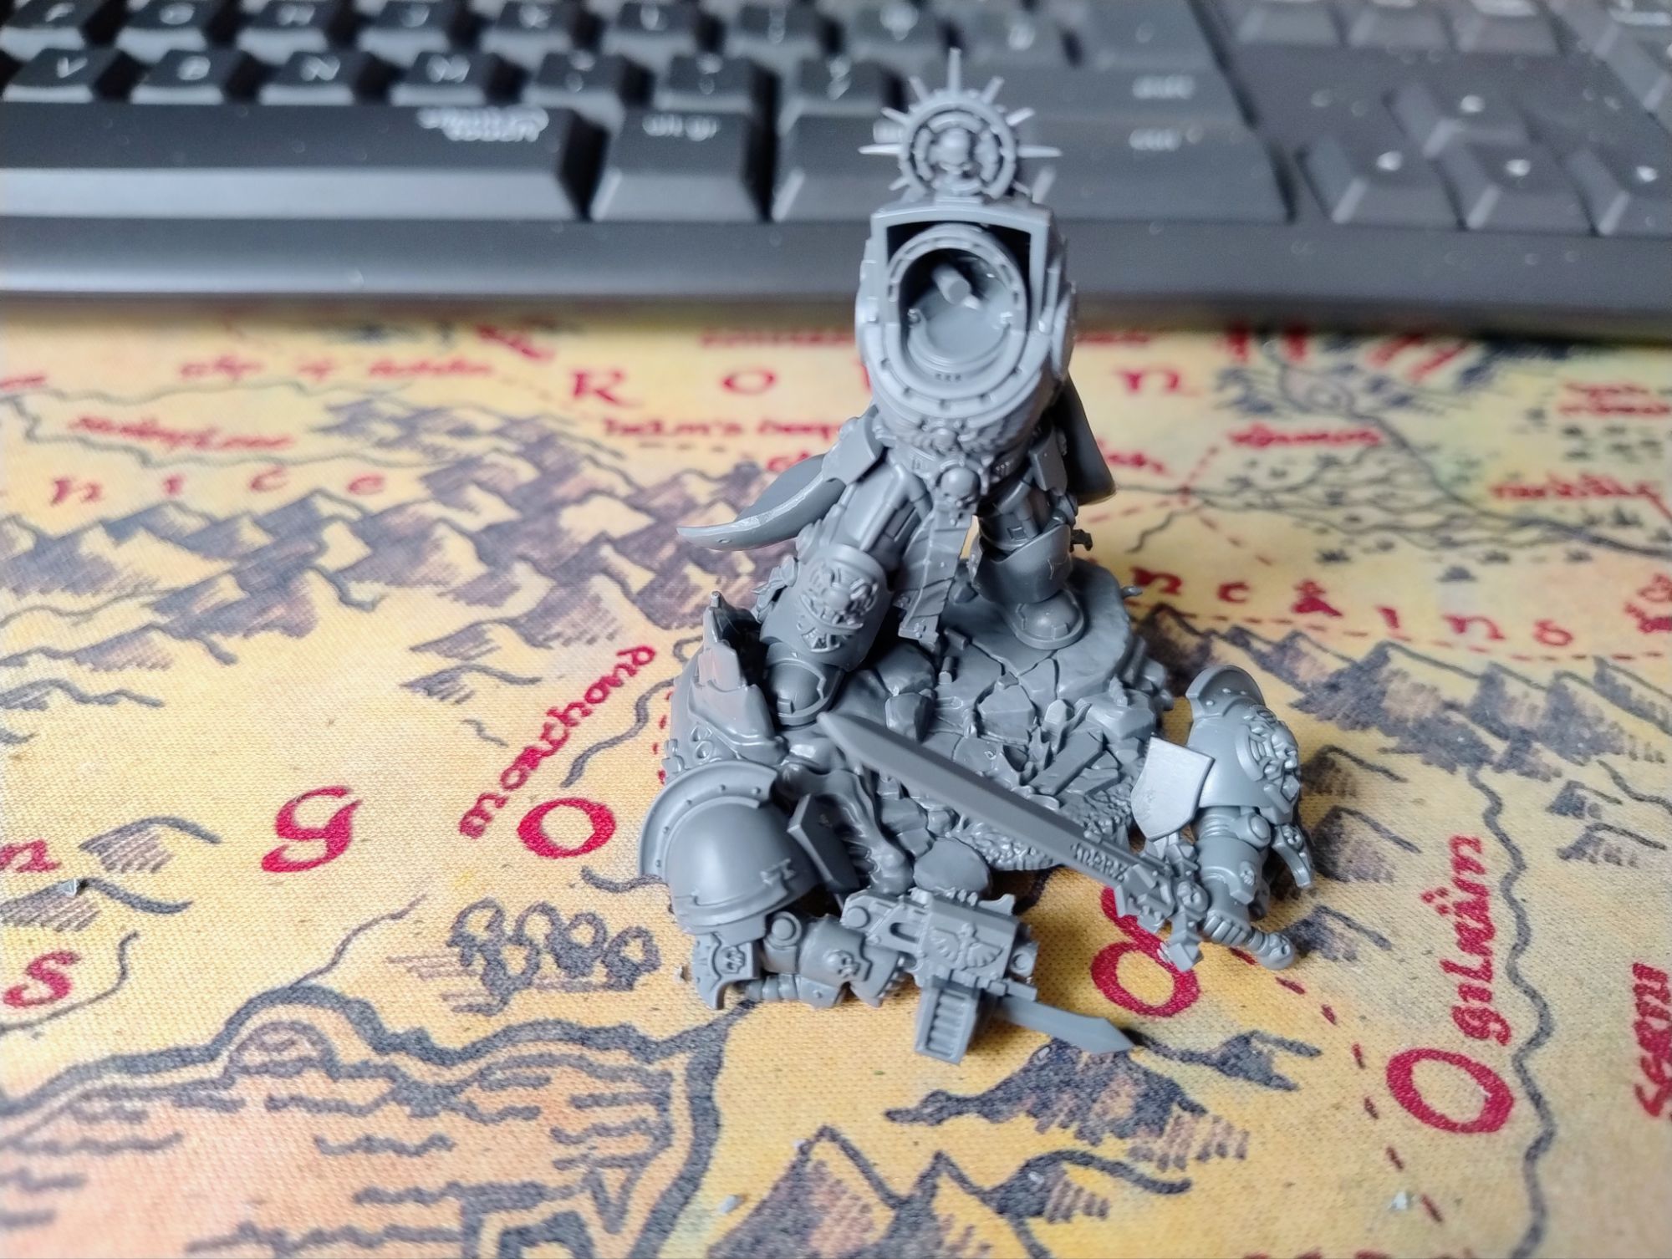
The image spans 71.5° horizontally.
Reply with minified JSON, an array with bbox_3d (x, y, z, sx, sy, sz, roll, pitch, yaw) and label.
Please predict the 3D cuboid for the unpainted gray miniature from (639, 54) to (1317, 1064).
[{"bbox_3d":[0.013,-0.006,0.081,0.054,0.057,0.051,5,45,3],"label":"unpainted gray miniature"}]

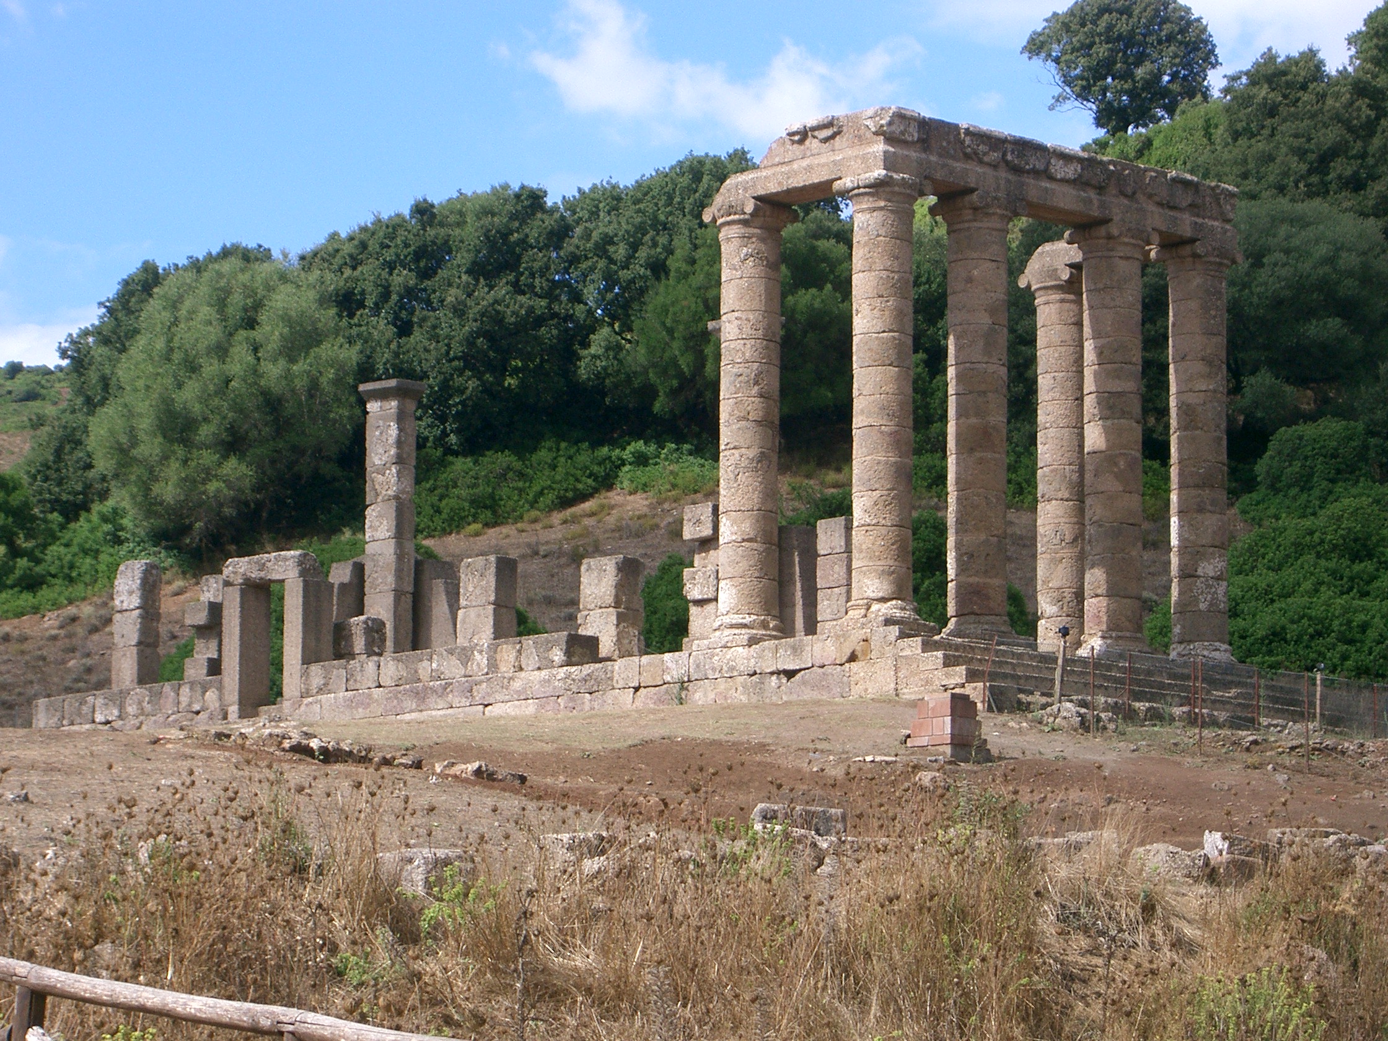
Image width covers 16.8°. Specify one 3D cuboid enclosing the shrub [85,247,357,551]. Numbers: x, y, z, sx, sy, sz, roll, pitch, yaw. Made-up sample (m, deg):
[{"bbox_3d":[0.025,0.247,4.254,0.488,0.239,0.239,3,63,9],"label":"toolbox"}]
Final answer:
[{"bbox_3d":[-13.041,-3.230,130.000,7.300,8.000,7.100,0,-8,0],"label":"shrub"}]

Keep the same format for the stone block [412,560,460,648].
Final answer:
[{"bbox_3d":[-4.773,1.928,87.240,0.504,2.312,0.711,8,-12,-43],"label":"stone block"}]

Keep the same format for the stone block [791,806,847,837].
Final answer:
[{"bbox_3d":[1.160,3.263,50.423,0.783,0.293,0.500,8,-12,-42],"label":"stone block"}]

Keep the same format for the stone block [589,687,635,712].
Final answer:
[{"bbox_3d":[-1.182,3.090,79.386,0.547,0.419,1.086,8,-12,-43],"label":"stone block"}]

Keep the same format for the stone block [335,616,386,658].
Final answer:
[{"bbox_3d":[-5.970,2.135,84.073,0.520,0.680,0.880,8,-11,-43],"label":"stone block"}]

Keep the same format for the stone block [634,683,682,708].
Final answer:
[{"bbox_3d":[-0.382,3.029,80.325,0.650,0.345,1.190,8,-12,-42],"label":"stone block"}]

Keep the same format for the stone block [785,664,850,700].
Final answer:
[{"bbox_3d":[2.251,2.726,77.526,0.650,0.565,1.553,8,-12,-42],"label":"stone block"}]

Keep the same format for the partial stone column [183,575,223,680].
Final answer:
[{"bbox_3d":[-9.513,2.396,91.141,0.477,2.496,0.684,8,-12,-43],"label":"partial stone column"}]

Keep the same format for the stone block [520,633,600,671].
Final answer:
[{"bbox_3d":[-2.258,2.245,79.011,0.740,0.560,1.150,8,-11,-43],"label":"stone block"}]

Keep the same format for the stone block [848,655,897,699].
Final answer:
[{"bbox_3d":[3.155,2.620,76.566,0.650,0.622,1.093,8,-12,-42],"label":"stone block"}]

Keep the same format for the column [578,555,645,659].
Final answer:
[{"bbox_3d":[-1.380,1.626,79.468,0.600,1.930,0.980,8,-11,-43],"label":"column"}]

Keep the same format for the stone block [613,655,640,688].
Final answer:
[{"bbox_3d":[-0.957,2.579,79.185,0.488,0.472,0.637,8,-12,-43],"label":"stone block"}]

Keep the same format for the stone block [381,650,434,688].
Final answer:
[{"bbox_3d":[-4.965,2.737,85.376,0.720,0.595,1.466,8,-12,-42],"label":"stone block"}]

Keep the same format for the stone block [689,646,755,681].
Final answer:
[{"bbox_3d":[0.641,2.396,77.574,0.547,0.425,1.512,8,-12,-43],"label":"stone block"}]

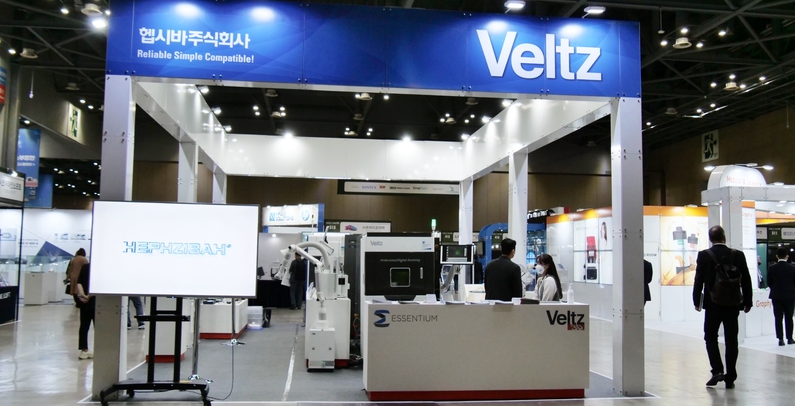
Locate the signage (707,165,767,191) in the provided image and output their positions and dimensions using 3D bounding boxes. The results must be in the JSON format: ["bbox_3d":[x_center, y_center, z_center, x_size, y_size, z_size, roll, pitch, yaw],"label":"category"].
[{"bbox_3d":[6.150,-0.440,11.712,0.860,0.420,0.360,1,-5,-8],"label":"signage"}]

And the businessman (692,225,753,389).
[{"bbox_3d":[3.589,1.154,7.100,0.610,1.780,0.450,-1,-5,16],"label":"businessman"}]

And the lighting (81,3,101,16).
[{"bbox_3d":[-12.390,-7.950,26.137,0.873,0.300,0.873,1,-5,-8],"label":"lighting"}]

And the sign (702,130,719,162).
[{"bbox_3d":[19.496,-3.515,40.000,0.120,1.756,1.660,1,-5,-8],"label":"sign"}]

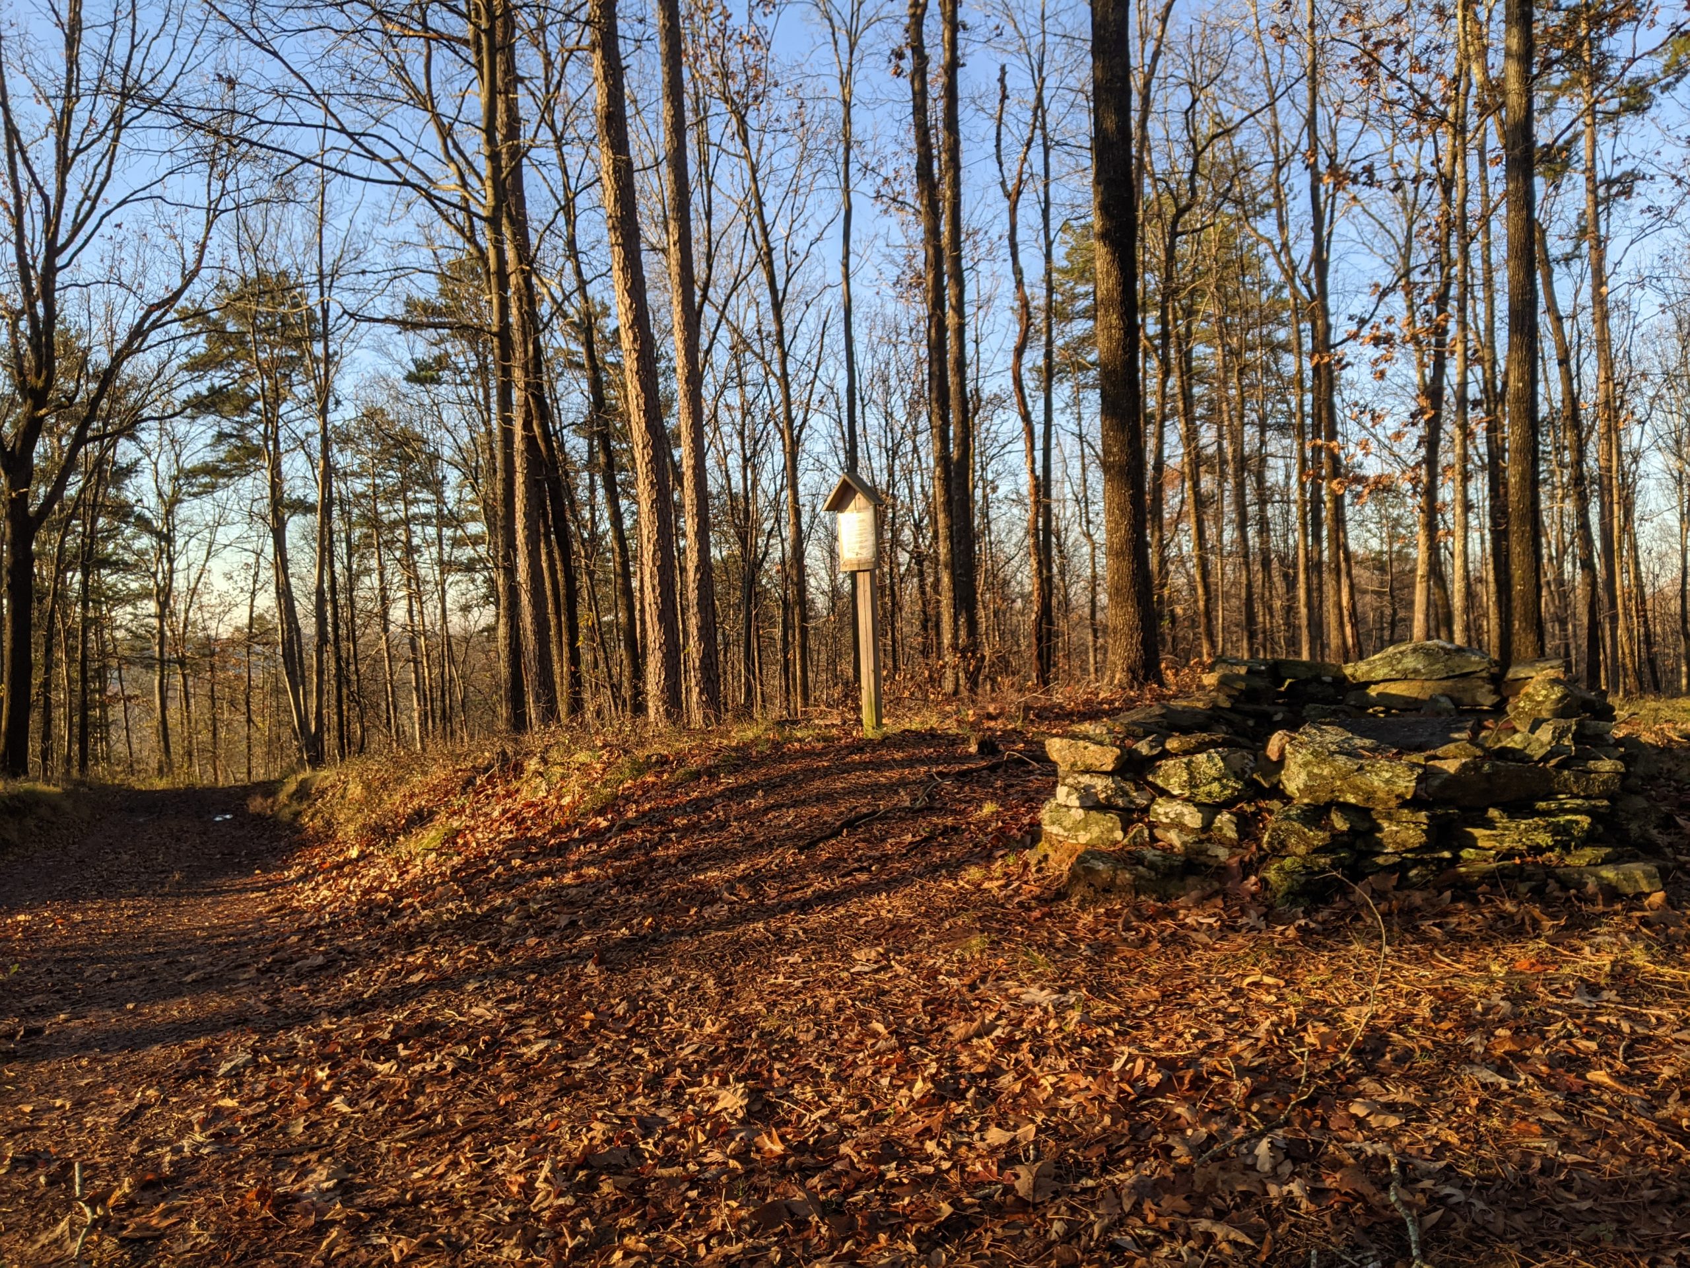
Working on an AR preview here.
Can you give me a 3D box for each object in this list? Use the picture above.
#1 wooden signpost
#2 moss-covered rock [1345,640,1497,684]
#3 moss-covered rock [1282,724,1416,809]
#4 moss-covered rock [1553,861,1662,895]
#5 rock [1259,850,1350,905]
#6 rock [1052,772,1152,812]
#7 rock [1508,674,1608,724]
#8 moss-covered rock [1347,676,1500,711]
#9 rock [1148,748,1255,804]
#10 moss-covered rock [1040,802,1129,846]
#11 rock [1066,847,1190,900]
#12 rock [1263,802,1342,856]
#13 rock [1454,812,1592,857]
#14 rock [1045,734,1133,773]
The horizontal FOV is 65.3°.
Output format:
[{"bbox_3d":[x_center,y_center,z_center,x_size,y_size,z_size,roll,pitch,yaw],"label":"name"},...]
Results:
[{"bbox_3d":[0.088,-0.187,8.100,0.320,1.600,0.180,-2,1,21],"label":"wooden signpost"},{"bbox_3d":[2.973,0.146,6.800,0.757,0.222,0.500,-2,1,5],"label":"moss-covered rock"},{"bbox_3d":[2.056,0.536,5.380,0.510,0.290,0.420,-1,1,8],"label":"moss-covered rock"},{"bbox_3d":[3.112,0.989,5.380,0.410,0.130,0.280,-1,1,10],"label":"moss-covered rock"},{"bbox_3d":[1.765,0.933,5.050,0.336,0.195,0.280,-2,1,5],"label":"rock"},{"bbox_3d":[1.073,0.652,5.450,0.400,0.150,0.310,-1,1,3],"label":"rock"},{"bbox_3d":[3.254,0.297,6.000,0.410,0.220,0.340,-1,1,10],"label":"rock"},{"bbox_3d":[2.965,0.304,6.750,0.753,0.184,0.450,-2,1,5],"label":"moss-covered rock"},{"bbox_3d":[1.406,0.560,5.200,0.406,0.211,0.310,-2,1,5],"label":"rock"},{"bbox_3d":[0.943,0.753,5.200,0.336,0.161,0.290,-2,1,5],"label":"moss-covered rock"},{"bbox_3d":[1.085,0.916,5.050,0.458,0.200,0.300,-2,1,5],"label":"rock"},{"bbox_3d":[1.834,0.783,5.300,0.280,0.190,0.280,-1,1,8],"label":"rock"},{"bbox_3d":[2.762,0.811,5.380,0.510,0.160,0.320,-1,1,10],"label":"rock"},{"bbox_3d":[0.973,0.479,5.250,0.340,0.147,0.270,-2,1,5],"label":"rock"}]

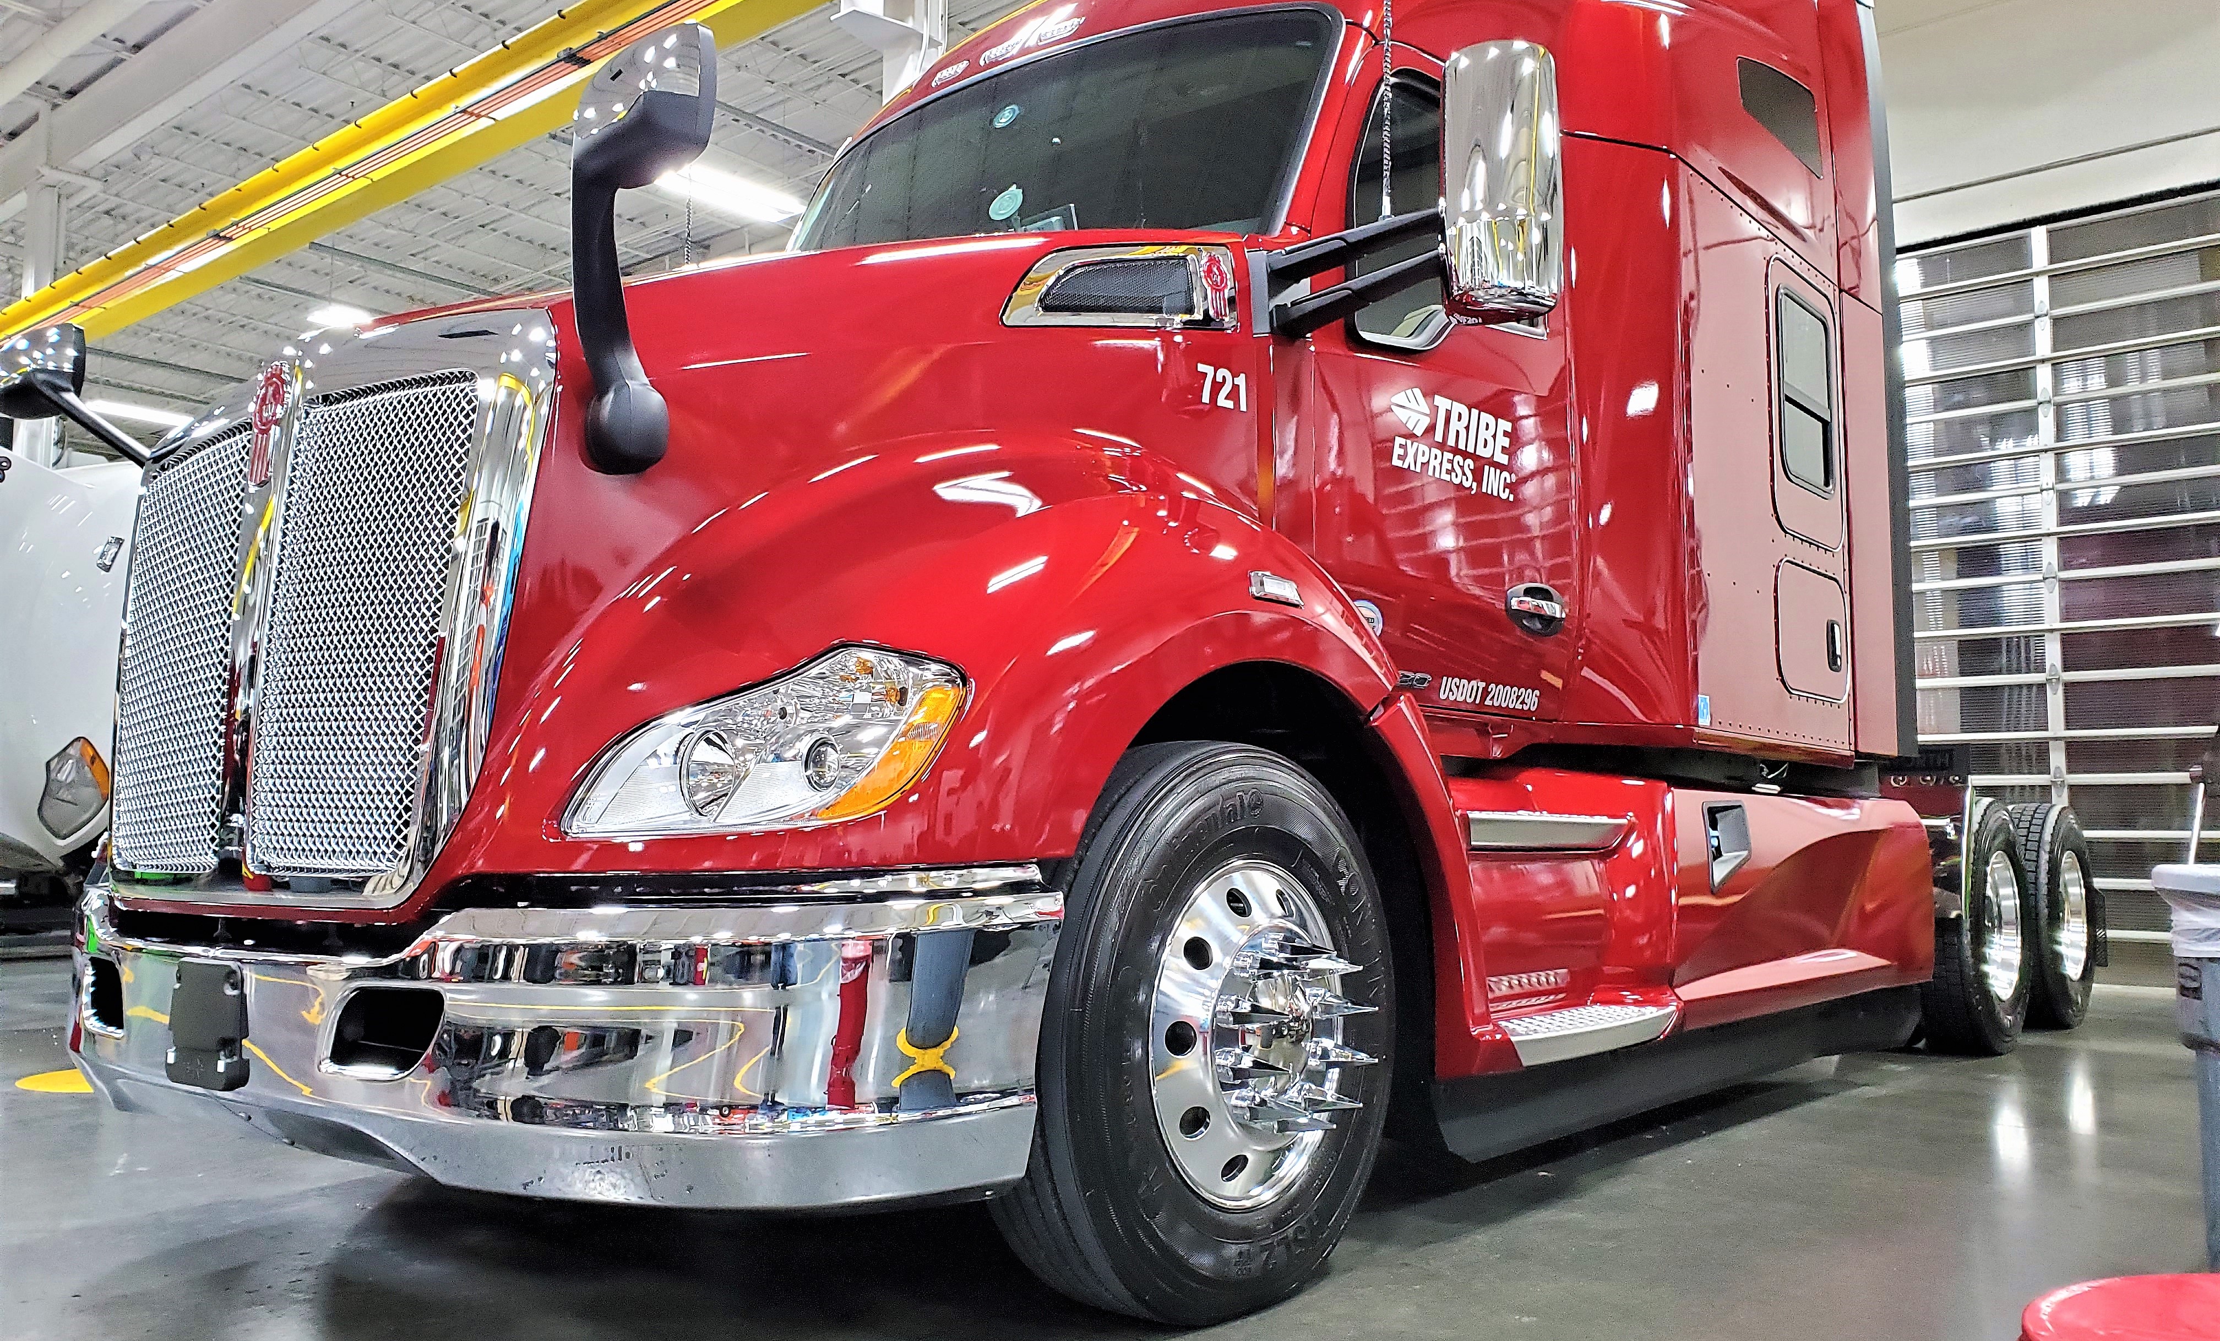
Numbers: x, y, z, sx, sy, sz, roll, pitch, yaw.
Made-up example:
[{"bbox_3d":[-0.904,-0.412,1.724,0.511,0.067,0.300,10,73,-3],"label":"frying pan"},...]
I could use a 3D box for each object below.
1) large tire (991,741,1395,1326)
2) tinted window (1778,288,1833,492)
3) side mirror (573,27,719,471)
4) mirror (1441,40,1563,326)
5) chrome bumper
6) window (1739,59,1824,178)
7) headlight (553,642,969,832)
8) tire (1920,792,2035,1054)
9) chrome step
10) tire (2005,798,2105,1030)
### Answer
[{"bbox_3d":[0.159,0.625,2.983,0.290,1.000,1.000,-4,-7,39],"label":"large tire"},{"bbox_3d":[2.278,-0.915,5.458,0.045,0.590,0.490,-4,-7,40],"label":"tinted window"},{"bbox_3d":[-0.630,-0.549,2.255,0.370,0.580,0.250,-4,-7,40],"label":"side mirror"},{"bbox_3d":[0.758,-0.923,3.167,0.240,0.540,0.135,-2,-6,31],"label":"mirror"},{"bbox_3d":[-1.237,0.554,2.942,2.420,0.460,0.730,-4,-7,40],"label":"chrome bumper"},{"bbox_3d":[2.233,-1.882,5.537,0.045,0.290,0.770,-4,-7,40],"label":"window"},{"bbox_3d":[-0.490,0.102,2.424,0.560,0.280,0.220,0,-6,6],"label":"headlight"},{"bbox_3d":[3.492,1.035,6.791,0.290,1.020,1.020,-4,-7,40],"label":"tire"},{"bbox_3d":[1.070,0.842,3.909,0.190,0.080,0.840,-4,-7,40],"label":"chrome step"},{"bbox_3d":[4.352,1.145,7.789,0.290,1.020,1.020,-4,-7,40],"label":"tire"}]

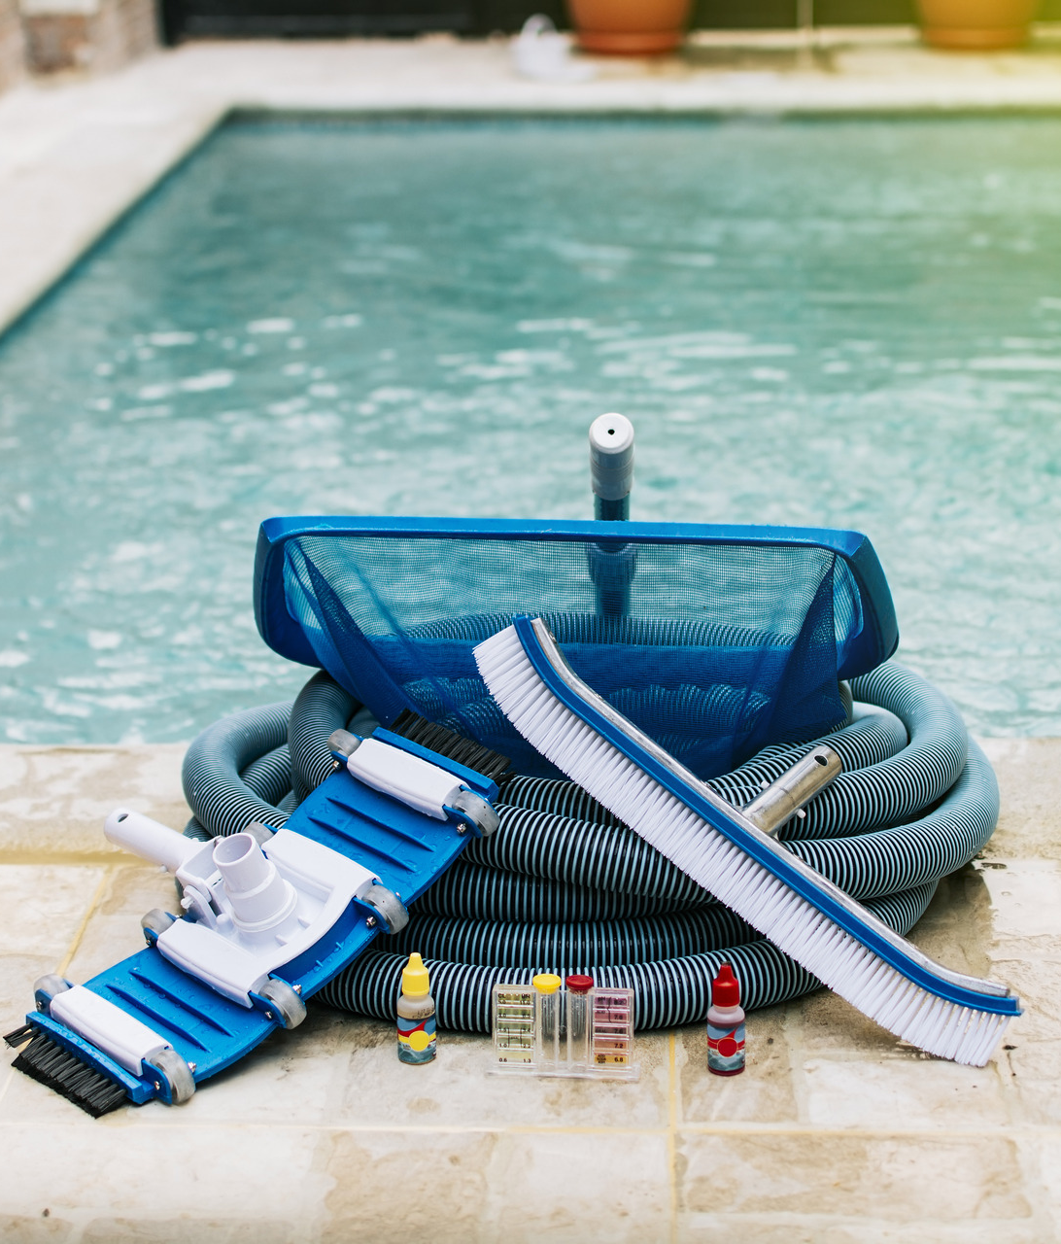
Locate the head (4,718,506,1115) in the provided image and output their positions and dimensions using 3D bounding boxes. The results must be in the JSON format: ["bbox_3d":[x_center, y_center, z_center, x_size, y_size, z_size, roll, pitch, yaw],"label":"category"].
[{"bbox_3d":[-0.204,0.167,1.791,0.271,0.091,0.364,21,51,43],"label":"head"}]

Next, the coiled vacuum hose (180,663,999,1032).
[{"bbox_3d":[0.037,0.106,1.944,0.583,0.180,0.545,0,19,0],"label":"coiled vacuum hose"}]

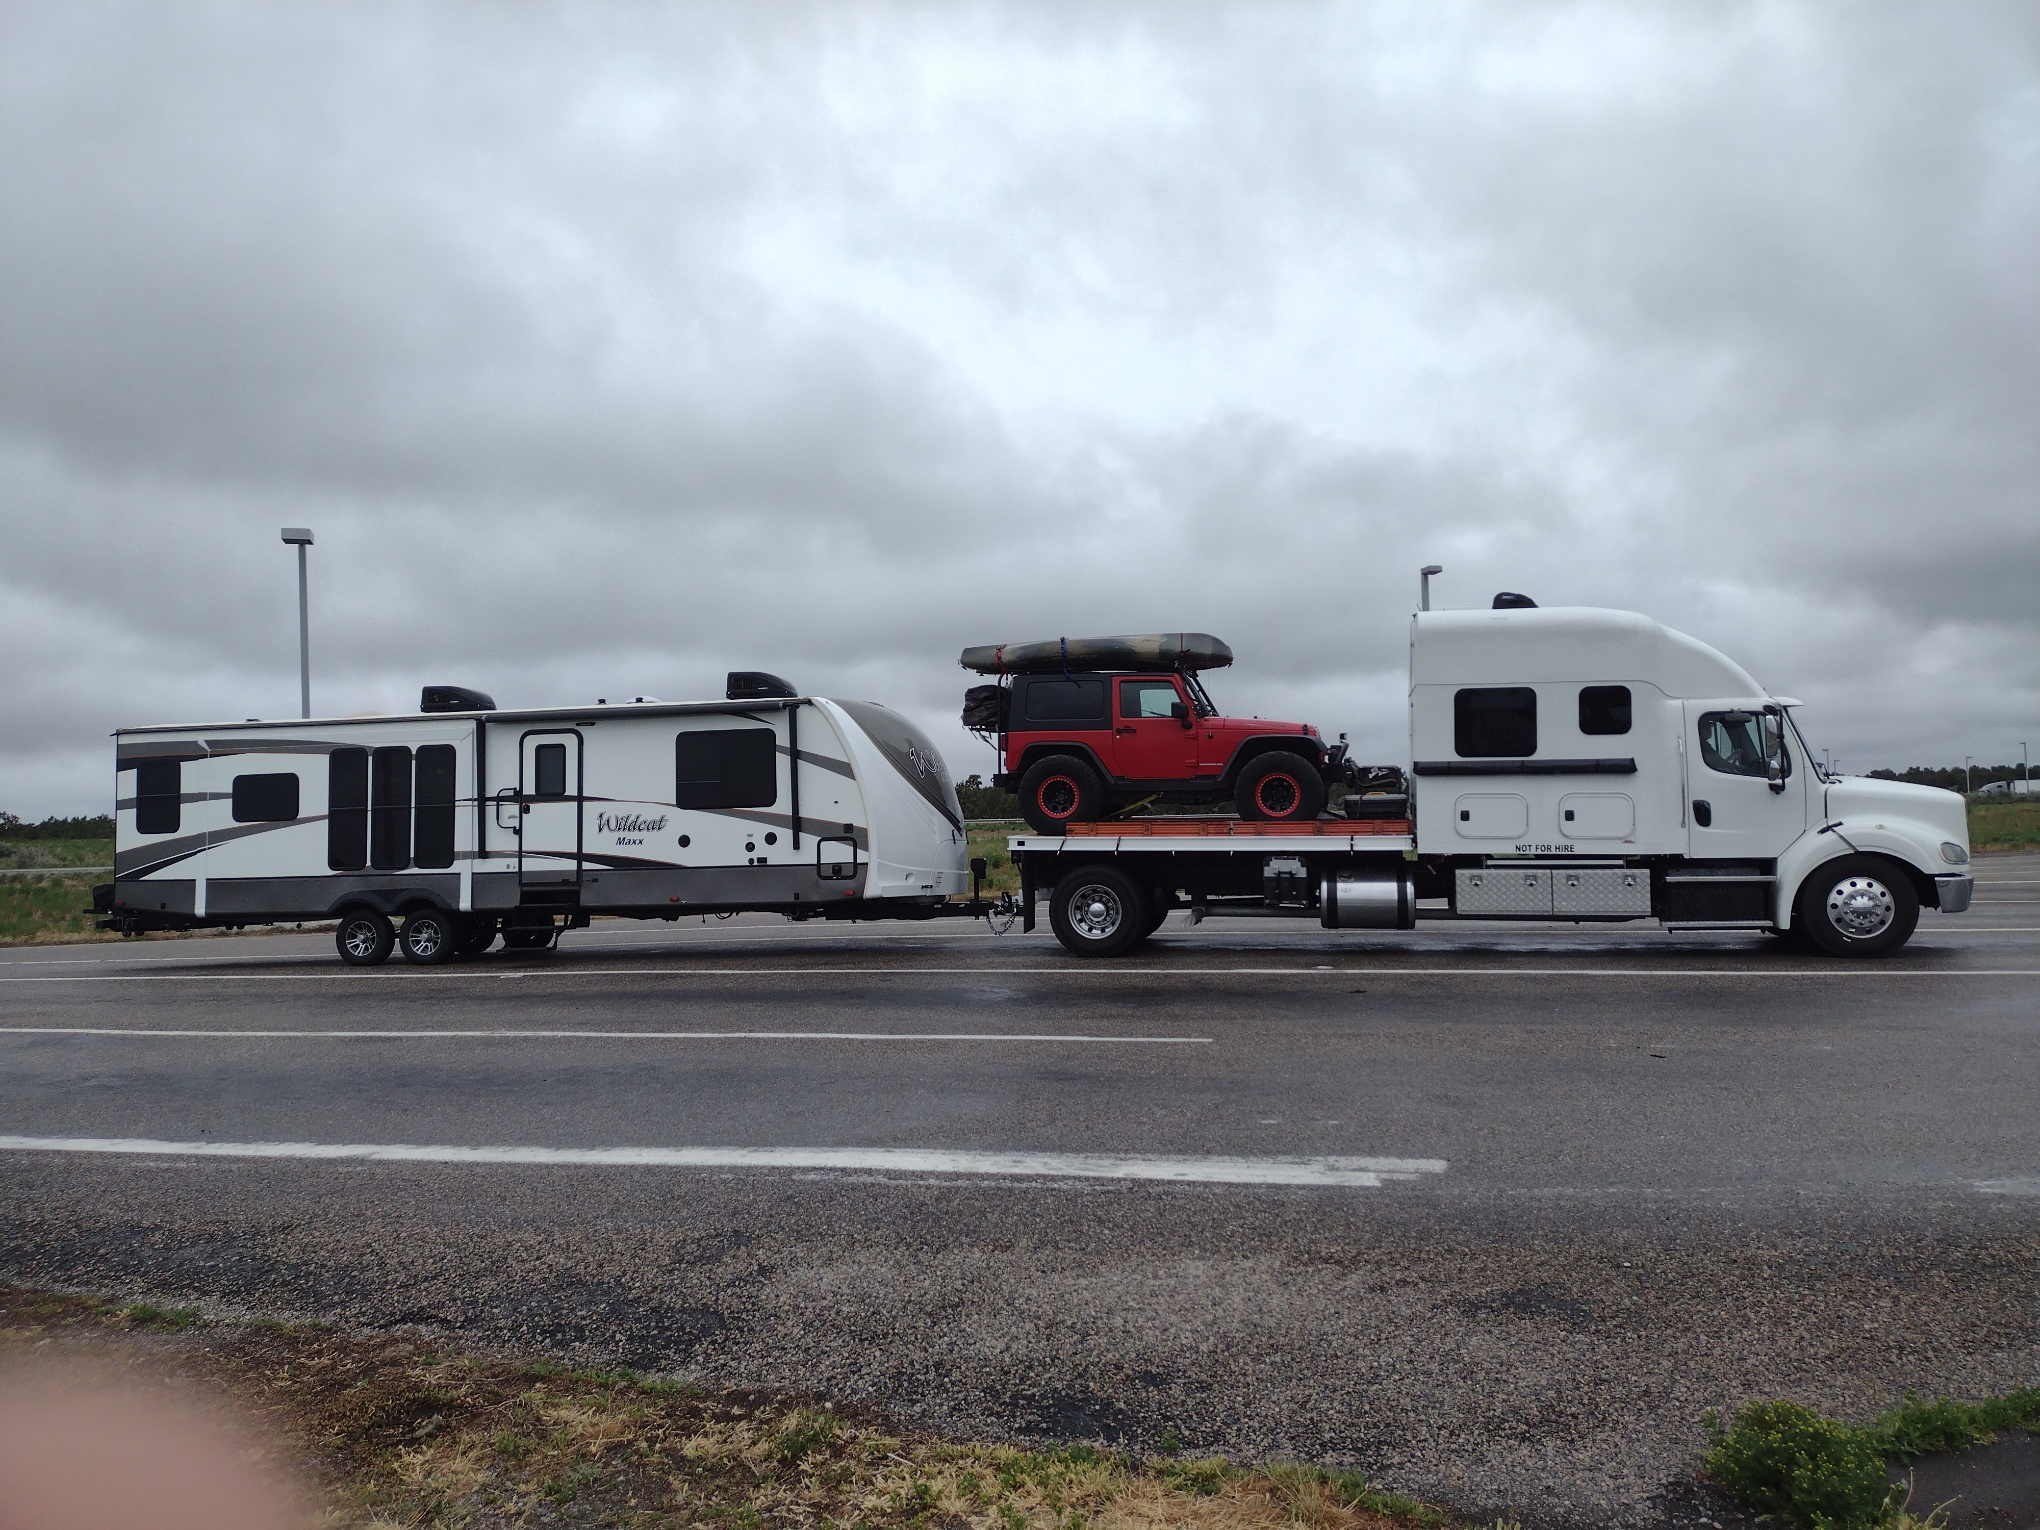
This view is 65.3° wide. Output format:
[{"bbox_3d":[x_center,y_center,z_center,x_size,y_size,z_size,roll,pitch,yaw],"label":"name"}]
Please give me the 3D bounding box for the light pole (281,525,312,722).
[{"bbox_3d":[-14.552,-0.936,32.147,0.540,7.826,0.620,-1,-2,-13],"label":"light pole"}]

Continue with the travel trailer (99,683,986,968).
[{"bbox_3d":[-5.972,0.678,20.253,11.200,3.430,2.520,-2,-2,12],"label":"travel trailer"}]

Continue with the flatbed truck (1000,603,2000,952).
[{"bbox_3d":[4.772,0.175,17.646,9.570,3.680,2.580,-2,-2,16],"label":"flatbed truck"}]

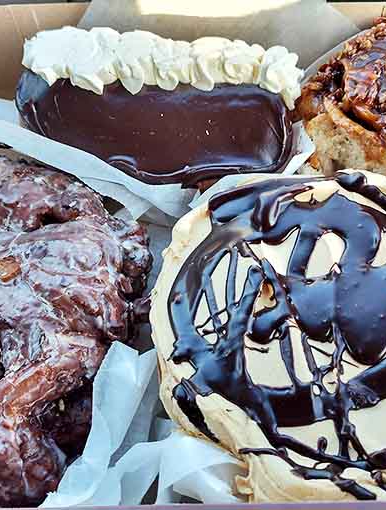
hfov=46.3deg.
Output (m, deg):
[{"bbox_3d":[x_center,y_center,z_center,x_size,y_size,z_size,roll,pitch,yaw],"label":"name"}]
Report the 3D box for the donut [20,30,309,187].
[{"bbox_3d":[-0.018,-0.086,0.265,0.150,0.054,0.073,6,66,5],"label":"donut"}]

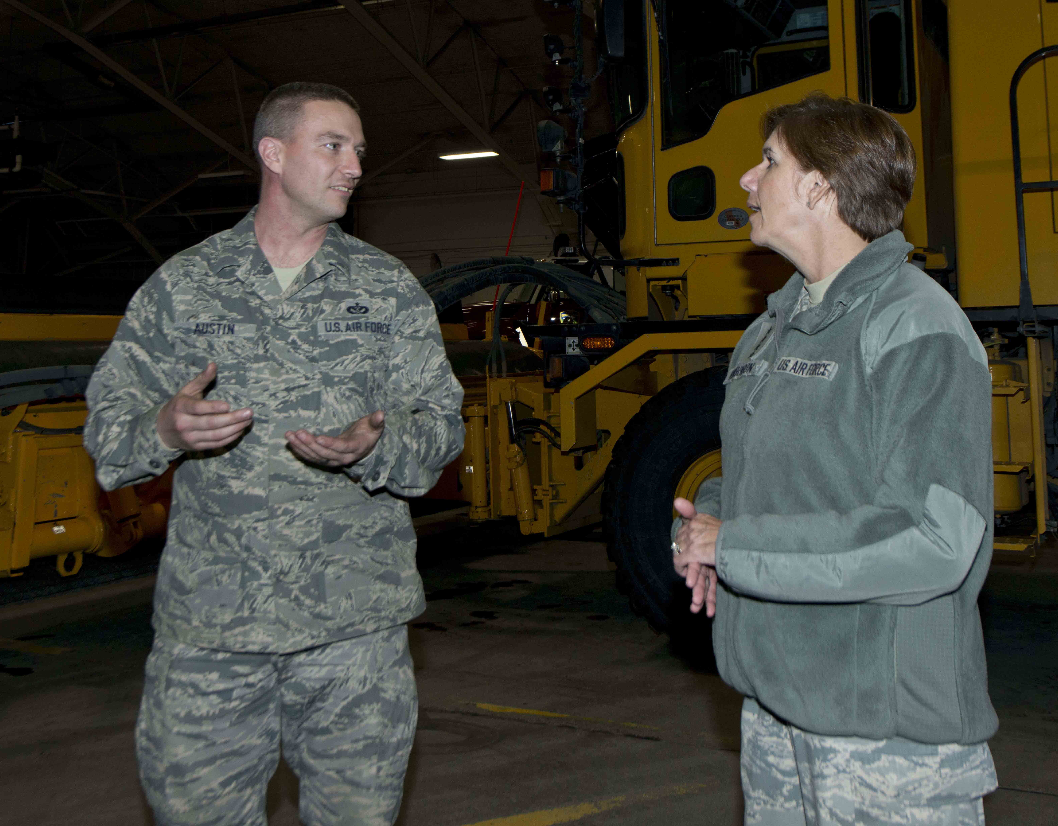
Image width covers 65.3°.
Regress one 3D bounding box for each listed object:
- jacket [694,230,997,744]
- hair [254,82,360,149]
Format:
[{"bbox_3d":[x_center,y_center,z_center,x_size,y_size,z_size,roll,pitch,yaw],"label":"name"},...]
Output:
[{"bbox_3d":[0.460,0.100,1.200,0.400,0.710,0.480,0,-1,-16],"label":"jacket"},{"bbox_3d":[-0.380,-0.498,1.410,0.190,0.130,0.165,-1,-2,20],"label":"hair"}]

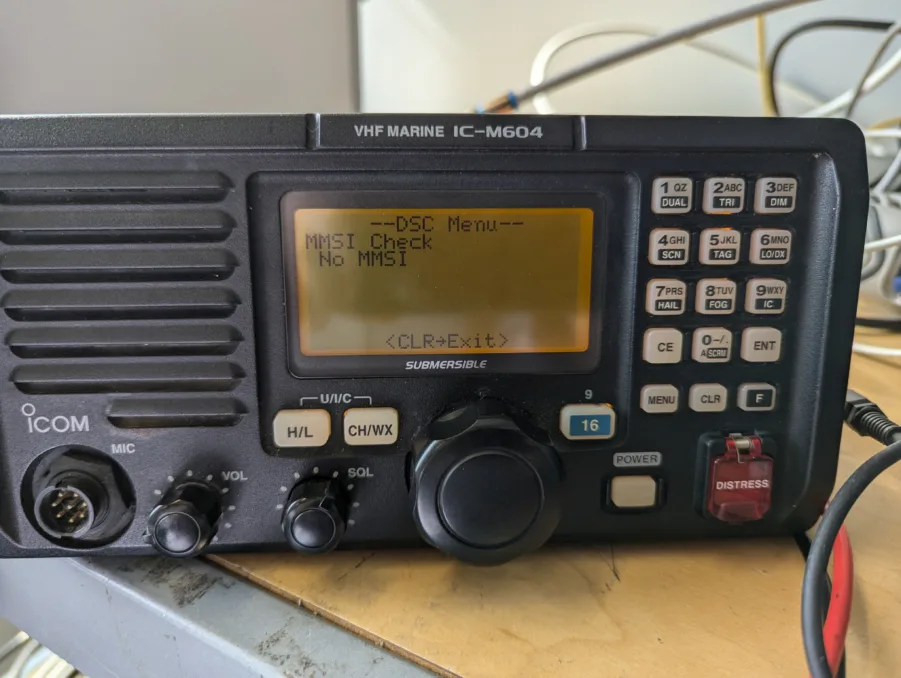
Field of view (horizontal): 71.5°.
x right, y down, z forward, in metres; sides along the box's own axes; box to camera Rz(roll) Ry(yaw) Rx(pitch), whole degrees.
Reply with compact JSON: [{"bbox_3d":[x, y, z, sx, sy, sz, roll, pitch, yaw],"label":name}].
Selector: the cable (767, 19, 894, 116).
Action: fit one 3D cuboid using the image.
[{"bbox_3d":[0.244,-0.172,0.400,0.088,0.068,0.040,-1,10,-3],"label":"cable"}]

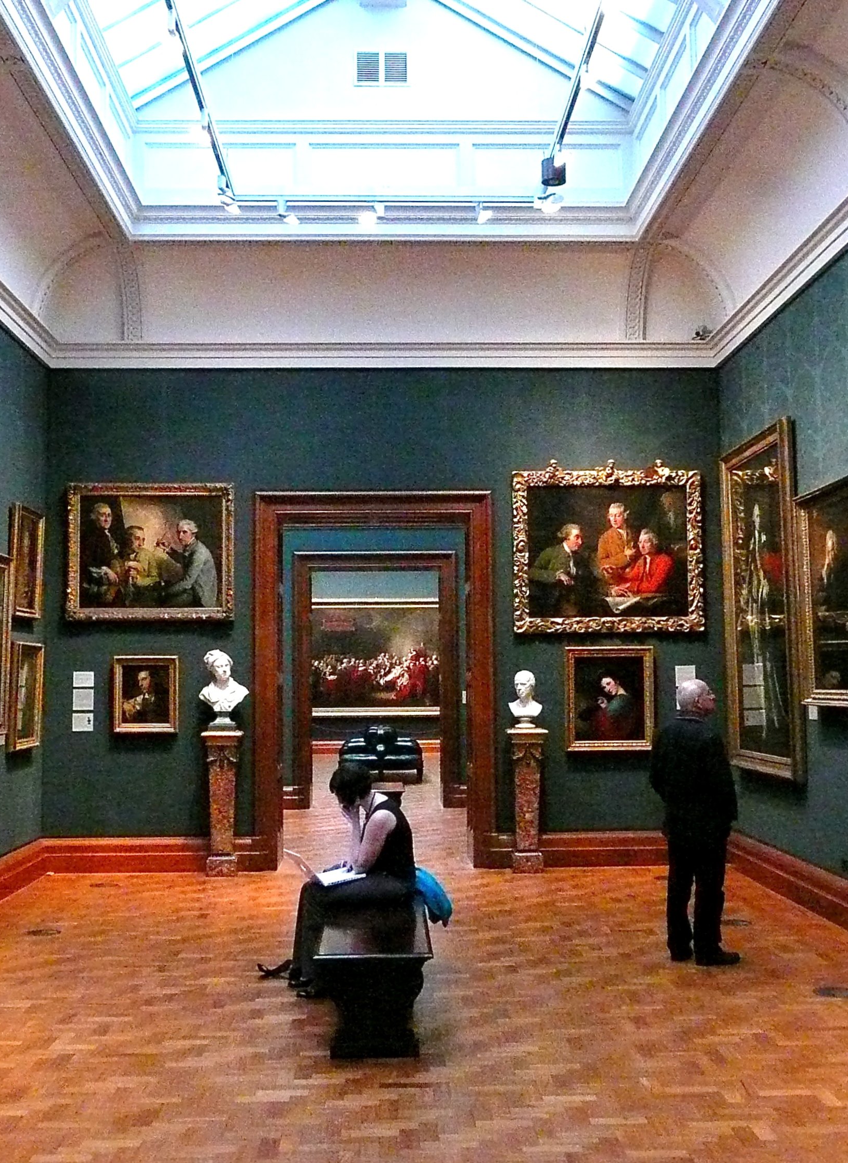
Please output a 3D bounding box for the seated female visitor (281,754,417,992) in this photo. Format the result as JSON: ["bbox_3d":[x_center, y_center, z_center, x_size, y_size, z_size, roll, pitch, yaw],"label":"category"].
[{"bbox_3d":[-0.405,1.575,6.758,0.700,1.210,0.470,0,-4,-2],"label":"seated female visitor"}]

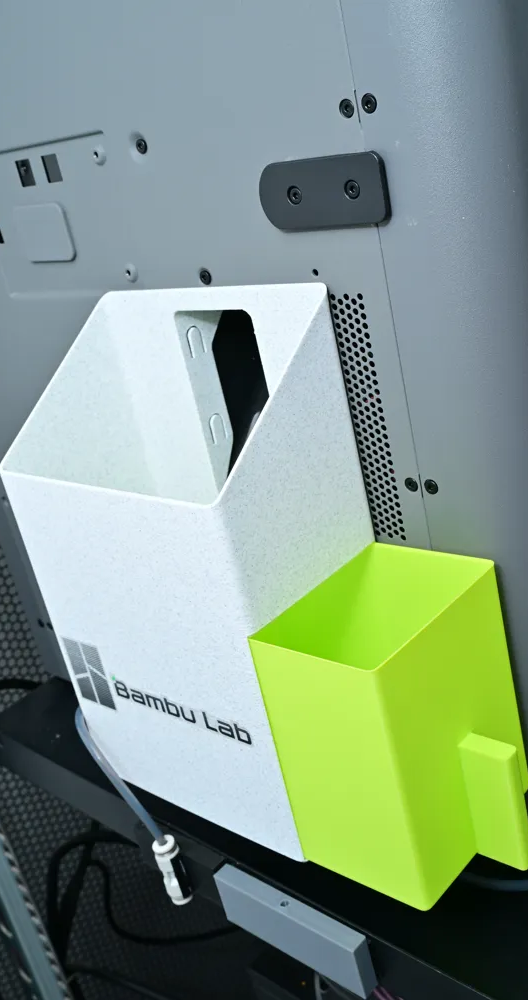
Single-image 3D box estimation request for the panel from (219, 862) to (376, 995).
[{"bbox_3d":[0.013,0.193,0.438,0.083,0.028,0.009,9,31,42],"label":"panel"}]

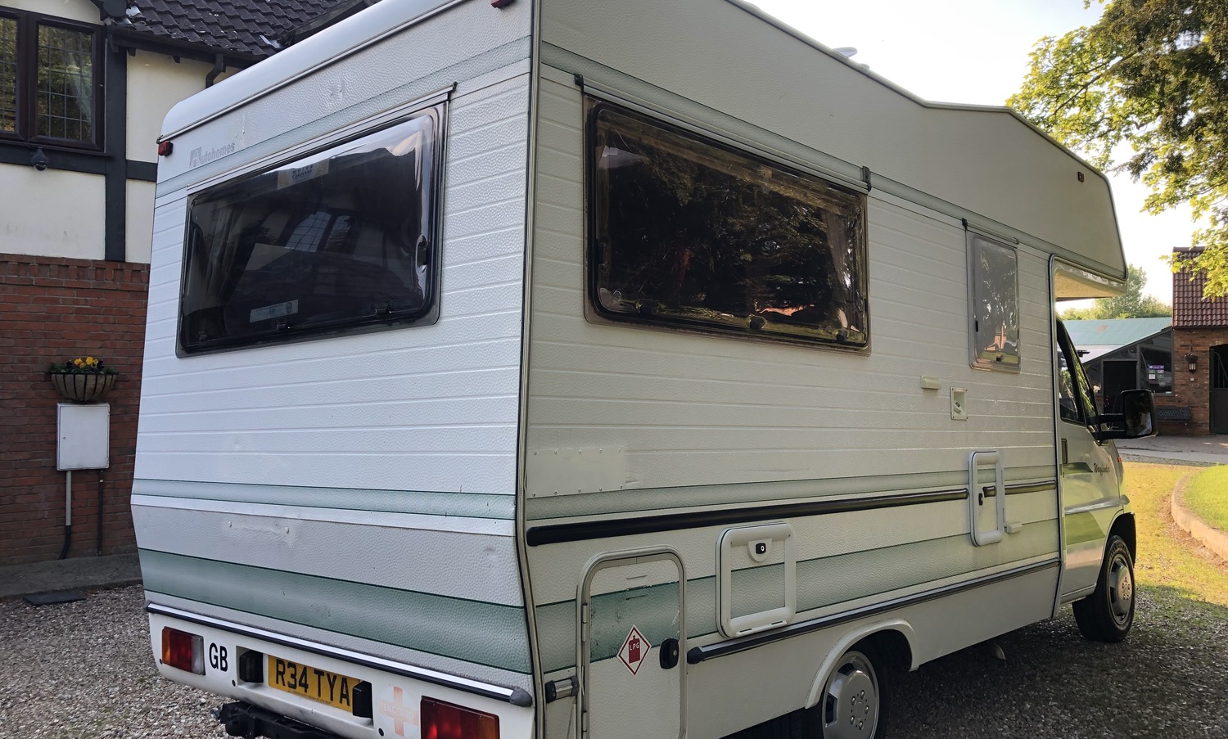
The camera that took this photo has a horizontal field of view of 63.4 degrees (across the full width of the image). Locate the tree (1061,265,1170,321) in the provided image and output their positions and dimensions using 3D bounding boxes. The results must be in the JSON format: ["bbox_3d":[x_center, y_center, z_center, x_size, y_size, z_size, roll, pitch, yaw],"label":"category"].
[{"bbox_3d":[24.269,-0.997,48.000,5.800,8.200,5.800,-1,-4,22],"label":"tree"}]

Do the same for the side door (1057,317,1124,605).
[{"bbox_3d":[2.616,0.457,5.591,0.180,1.480,1.040,-4,-5,43],"label":"side door"}]

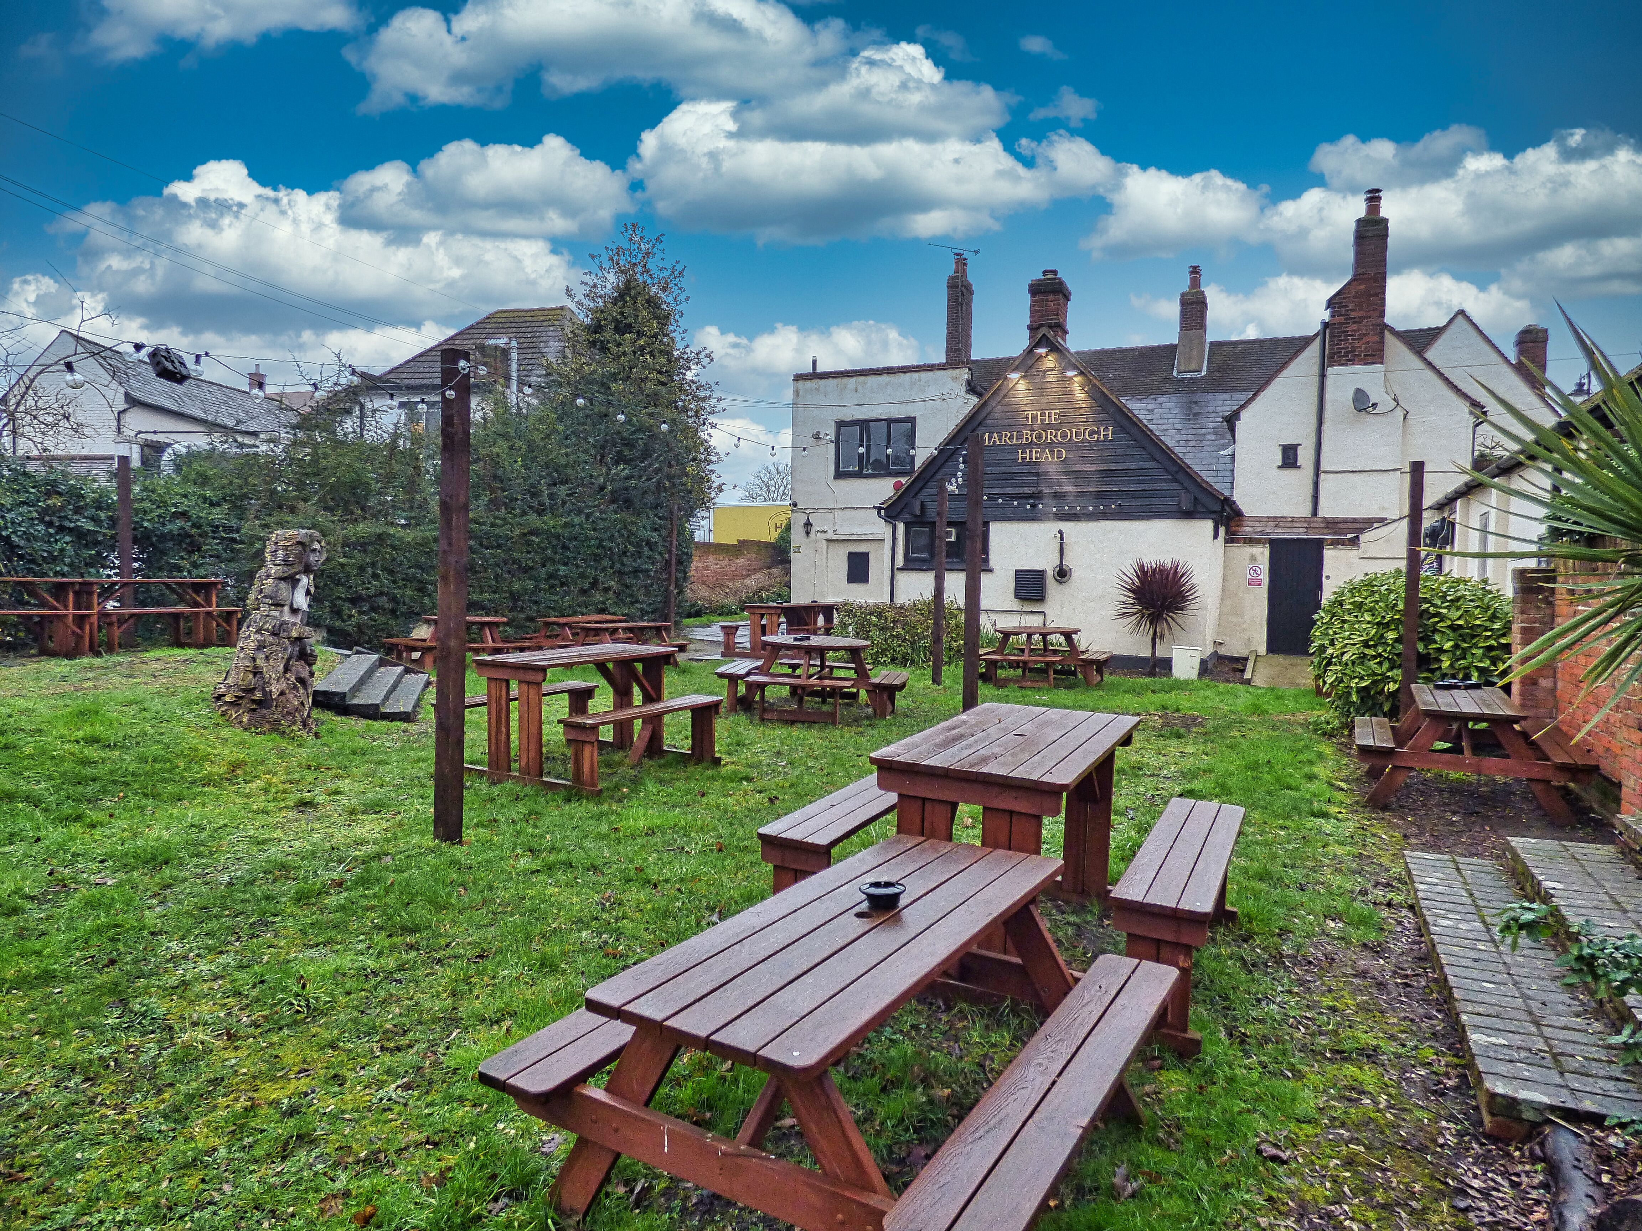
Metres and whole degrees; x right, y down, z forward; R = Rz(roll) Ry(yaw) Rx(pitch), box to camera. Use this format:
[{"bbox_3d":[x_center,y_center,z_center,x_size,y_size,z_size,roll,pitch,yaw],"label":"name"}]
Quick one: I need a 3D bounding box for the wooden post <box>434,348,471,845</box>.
[{"bbox_3d":[-1.998,-0.088,5.142,0.150,2.660,0.150,1,3,-14],"label":"wooden post"}]

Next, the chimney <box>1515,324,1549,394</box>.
[{"bbox_3d":[14.983,-5.368,20.000,0.660,1.500,0.680,2,3,24],"label":"chimney"}]

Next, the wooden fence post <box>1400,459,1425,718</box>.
[{"bbox_3d":[6.019,-0.209,9.624,0.118,2.720,0.118,3,4,29],"label":"wooden fence post"}]

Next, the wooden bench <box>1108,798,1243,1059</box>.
[{"bbox_3d":[1.381,1.109,3.582,0.320,0.480,1.400,2,3,28],"label":"wooden bench"}]

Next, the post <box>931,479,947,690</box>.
[{"bbox_3d":[1.542,-0.414,12.381,0.120,2.670,0.120,2,4,17],"label":"post"}]

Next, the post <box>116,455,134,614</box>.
[{"bbox_3d":[-9.199,-0.907,12.565,0.150,2.450,0.150,0,3,-17],"label":"post"}]

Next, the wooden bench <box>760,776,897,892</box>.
[{"bbox_3d":[0.230,1.099,4.393,0.330,0.505,1.480,3,4,28],"label":"wooden bench"}]

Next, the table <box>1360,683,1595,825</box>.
[{"bbox_3d":[4.651,0.953,6.887,1.330,0.705,1.470,3,4,29],"label":"table"}]

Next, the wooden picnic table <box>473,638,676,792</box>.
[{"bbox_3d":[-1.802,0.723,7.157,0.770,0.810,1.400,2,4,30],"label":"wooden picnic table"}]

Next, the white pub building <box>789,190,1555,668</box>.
[{"bbox_3d":[7.479,-3.823,20.553,14.700,8.800,11.500,2,3,24],"label":"white pub building"}]

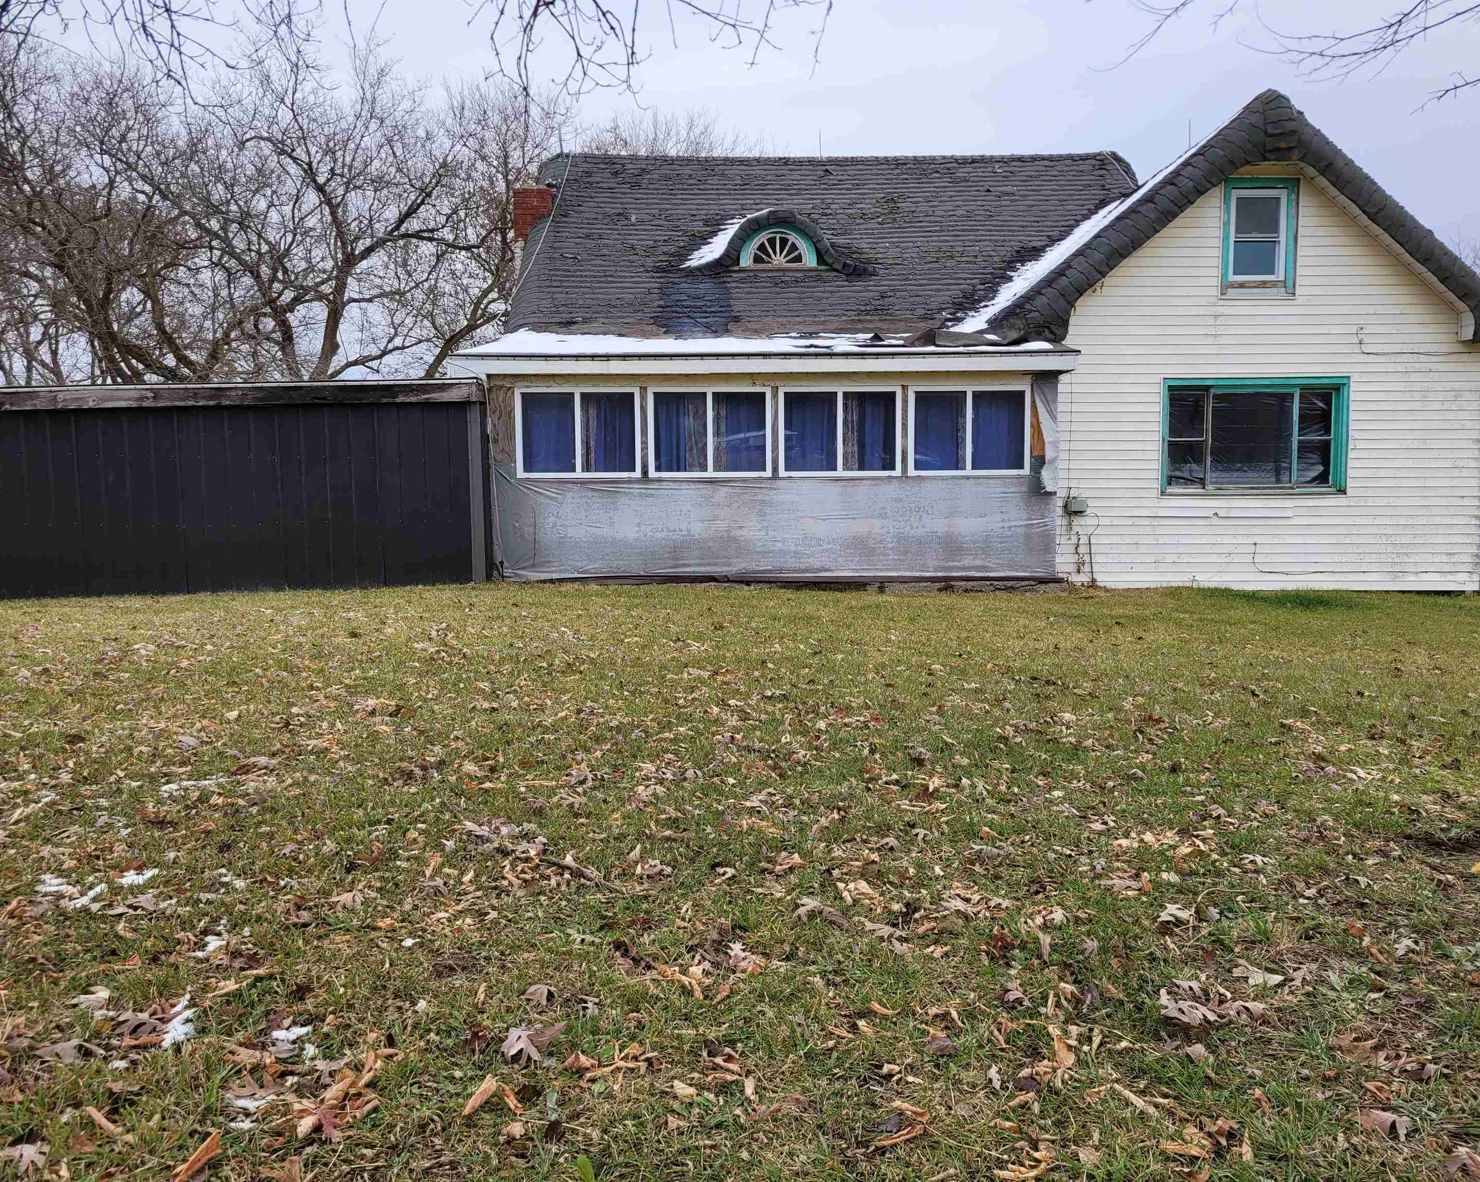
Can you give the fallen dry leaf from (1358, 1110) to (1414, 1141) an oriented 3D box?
[{"bbox_3d":[1.175,0.974,2.160,0.090,0.034,0.055,2,6,23],"label":"fallen dry leaf"}]

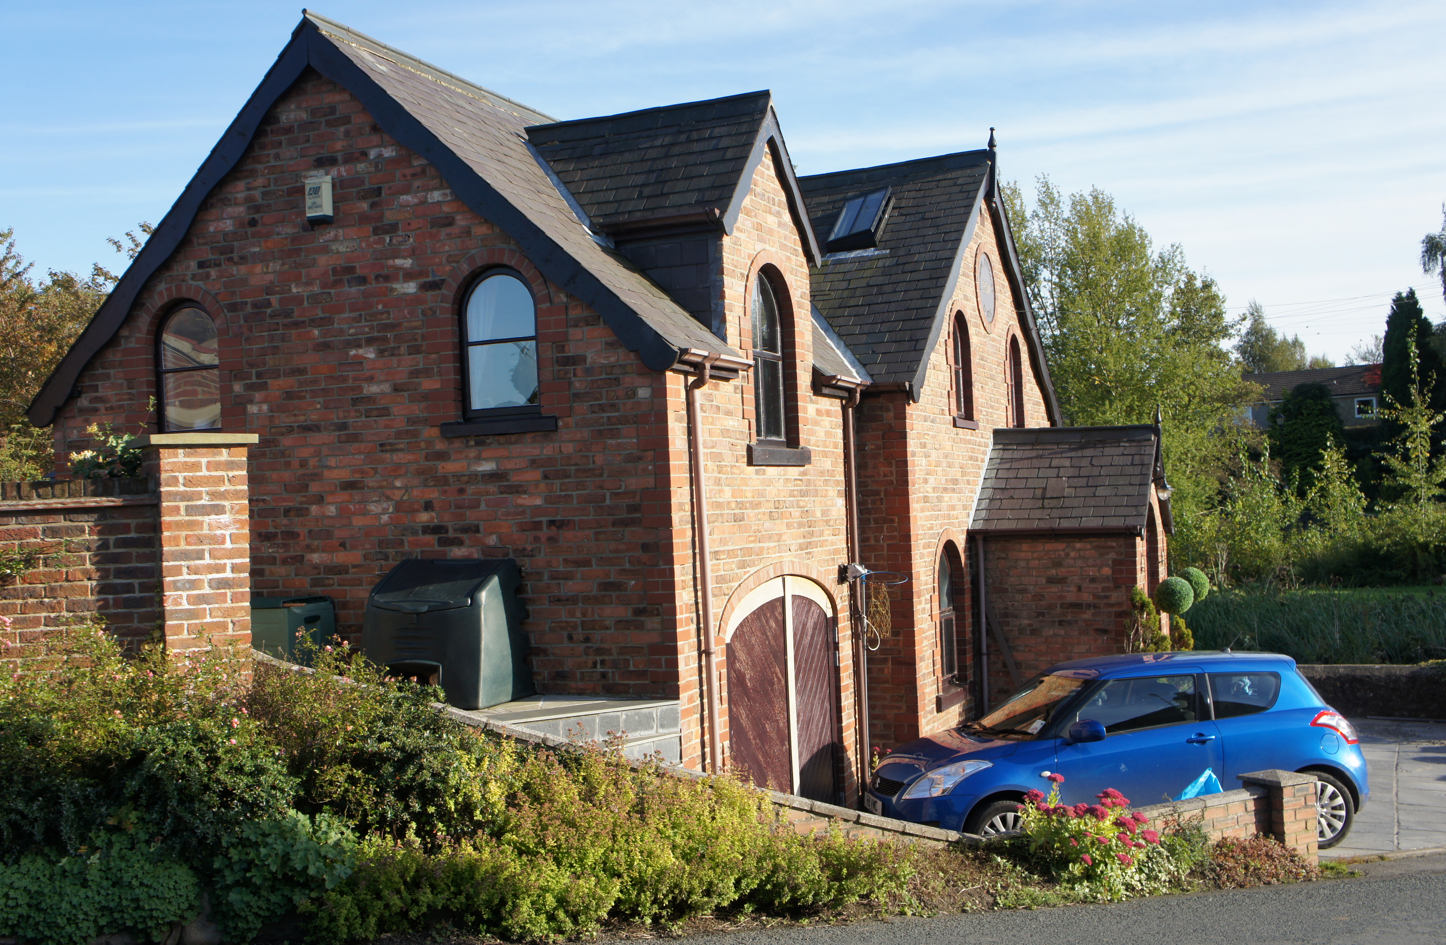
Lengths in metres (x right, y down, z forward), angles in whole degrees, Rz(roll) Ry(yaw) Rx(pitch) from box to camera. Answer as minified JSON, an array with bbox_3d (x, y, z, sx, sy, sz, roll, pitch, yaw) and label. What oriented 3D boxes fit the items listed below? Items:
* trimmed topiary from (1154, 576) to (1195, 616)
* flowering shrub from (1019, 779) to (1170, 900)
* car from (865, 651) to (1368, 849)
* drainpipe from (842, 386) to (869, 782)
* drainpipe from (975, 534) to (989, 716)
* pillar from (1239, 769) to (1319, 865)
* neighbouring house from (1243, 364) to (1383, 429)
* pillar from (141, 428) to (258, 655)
[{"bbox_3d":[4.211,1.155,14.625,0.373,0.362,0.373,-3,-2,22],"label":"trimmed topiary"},{"bbox_3d":[2.075,2.036,8.700,0.750,0.640,0.580,-2,-2,-28],"label":"flowering shrub"},{"bbox_3d":[2.970,2.158,12.120,3.850,1.510,1.700,-3,-2,-11],"label":"car"},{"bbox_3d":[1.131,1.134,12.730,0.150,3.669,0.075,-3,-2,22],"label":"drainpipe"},{"bbox_3d":[2.510,1.758,14.989,0.075,2.319,0.090,-3,-2,22],"label":"drainpipe"},{"bbox_3d":[3.626,2.248,10.176,0.370,0.638,0.370,-1,-2,-31],"label":"pillar"},{"bbox_3d":[38.119,-4.450,98.063,13.000,4.600,8.000,-4,-2,40],"label":"neighbouring house"},{"bbox_3d":[-2.759,0.705,8.289,0.515,1.784,0.515,-2,-2,-28],"label":"pillar"}]

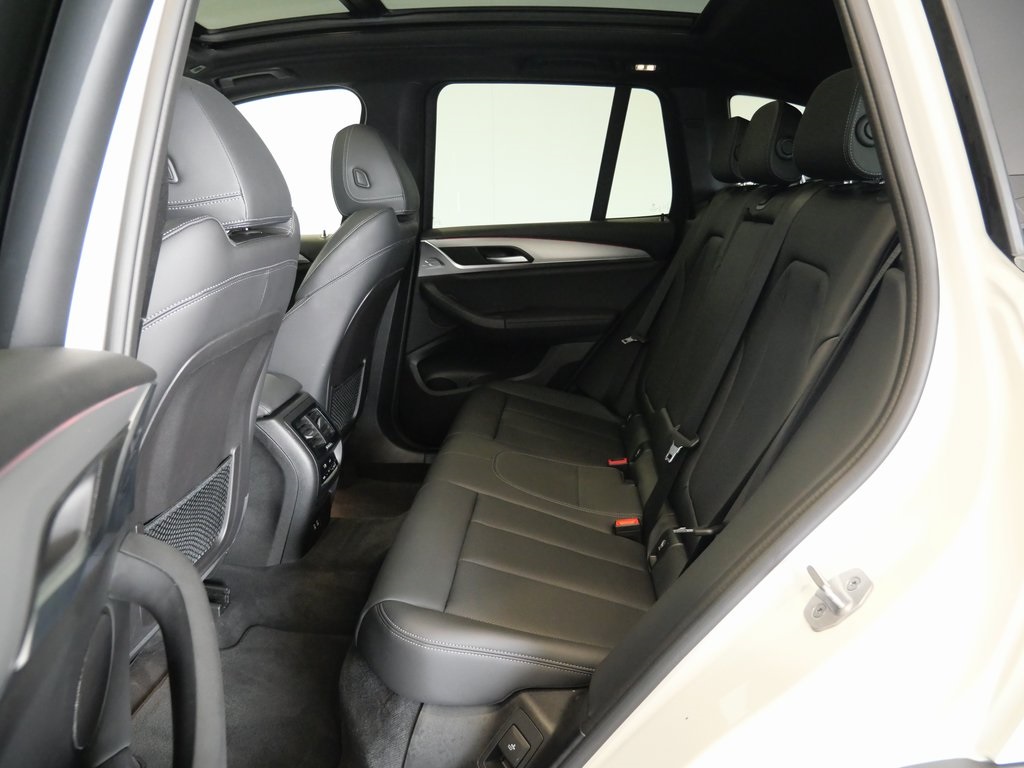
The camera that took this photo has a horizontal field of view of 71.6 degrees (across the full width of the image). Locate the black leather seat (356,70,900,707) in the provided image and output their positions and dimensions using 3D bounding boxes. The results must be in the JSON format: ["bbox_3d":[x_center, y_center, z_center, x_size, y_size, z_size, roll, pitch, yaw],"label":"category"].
[{"bbox_3d":[0.200,-0.137,1.468,0.767,0.845,1.370,1,15,4],"label":"black leather seat"}]

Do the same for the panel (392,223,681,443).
[{"bbox_3d":[0.078,-0.131,2.240,0.855,0.752,0.144,1,15,4],"label":"panel"}]

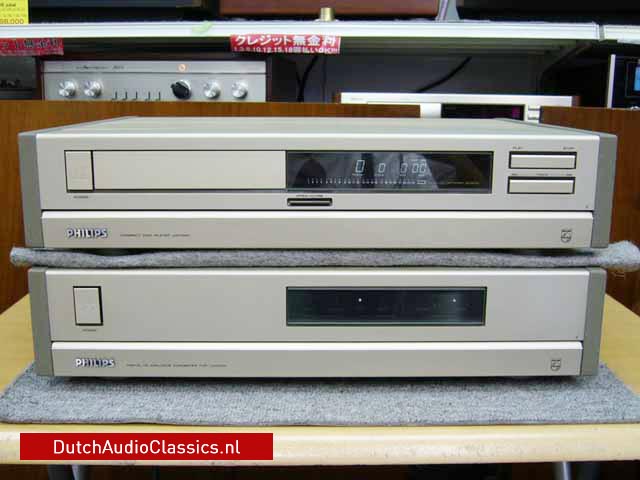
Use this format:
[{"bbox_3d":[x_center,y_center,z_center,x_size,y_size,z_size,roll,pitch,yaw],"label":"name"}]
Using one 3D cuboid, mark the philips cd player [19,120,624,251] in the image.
[{"bbox_3d":[-0.002,-0.067,0.637,0.448,0.092,0.302,0,13,-1],"label":"philips cd player"}]

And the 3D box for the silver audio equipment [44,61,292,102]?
[{"bbox_3d":[-0.310,-0.302,1.411,0.475,0.170,0.280,2,13,6],"label":"silver audio equipment"}]

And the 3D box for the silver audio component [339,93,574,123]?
[{"bbox_3d":[0.268,-0.260,1.383,0.455,0.100,0.320,1,13,4],"label":"silver audio component"}]

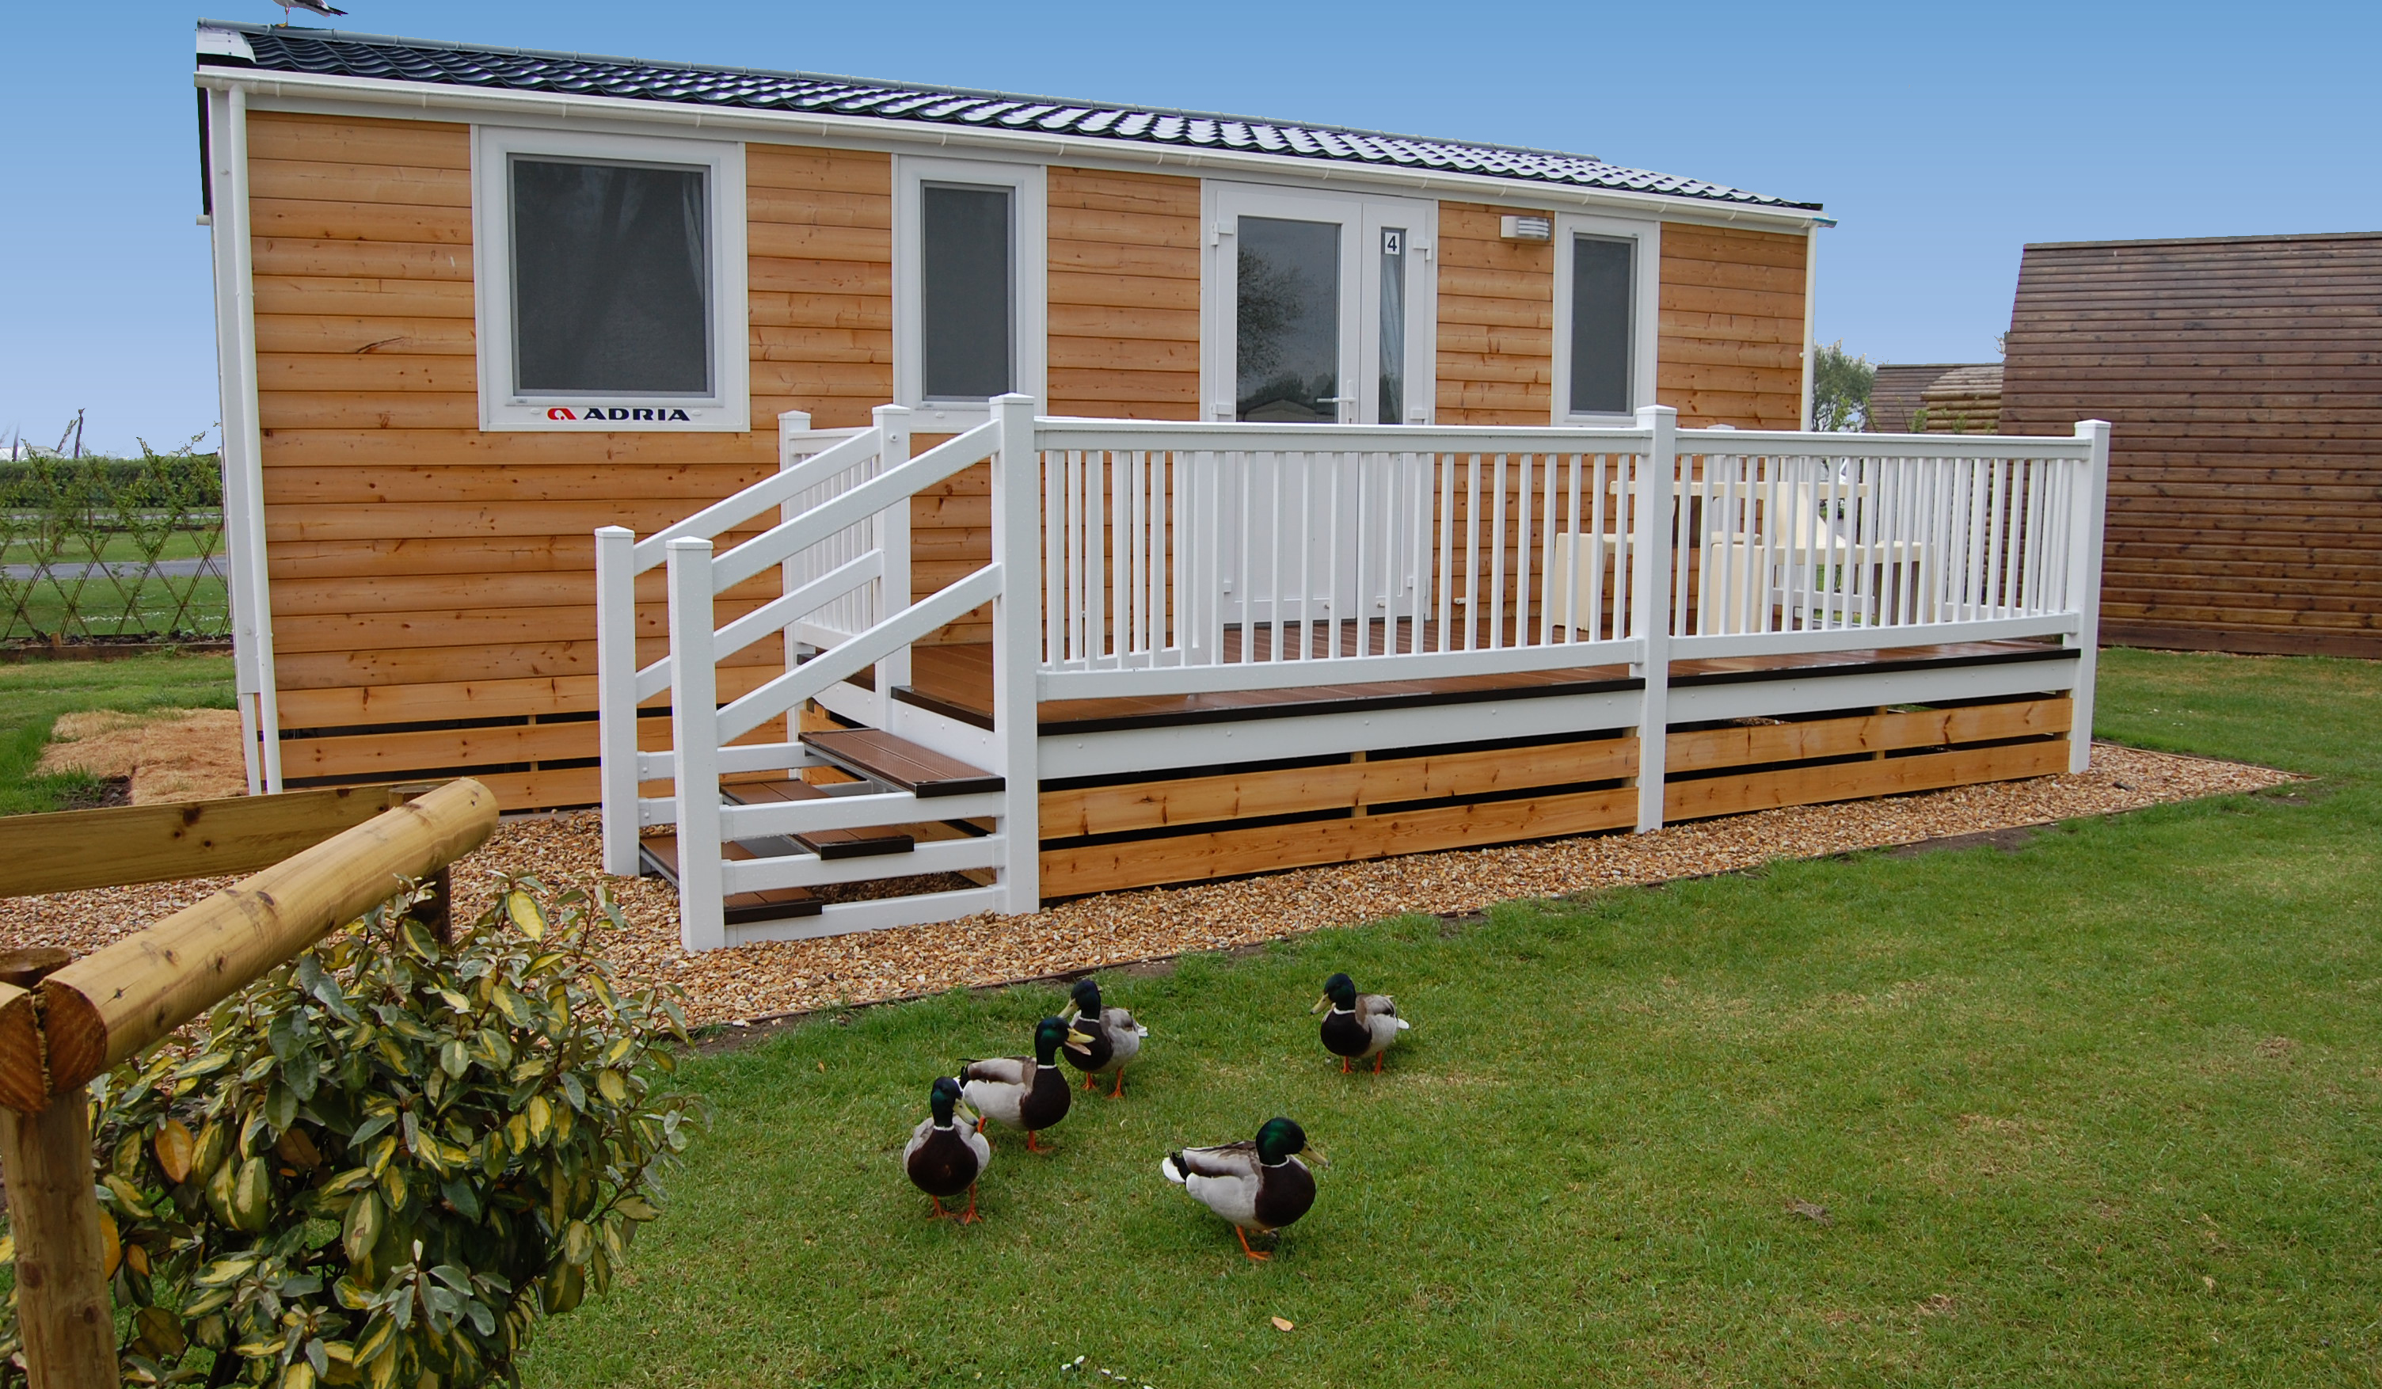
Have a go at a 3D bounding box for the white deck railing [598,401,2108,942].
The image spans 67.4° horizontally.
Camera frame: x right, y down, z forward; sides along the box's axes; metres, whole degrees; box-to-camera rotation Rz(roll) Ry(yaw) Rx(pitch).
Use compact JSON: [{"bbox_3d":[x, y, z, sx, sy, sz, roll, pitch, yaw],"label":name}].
[{"bbox_3d":[0.689,-0.369,7.673,6.227,1.654,2.683,-4,8,-27],"label":"white deck railing"}]

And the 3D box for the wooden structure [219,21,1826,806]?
[{"bbox_3d":[-0.904,-1.642,10.426,8.354,3.517,4.184,-4,8,-27],"label":"wooden structure"}]

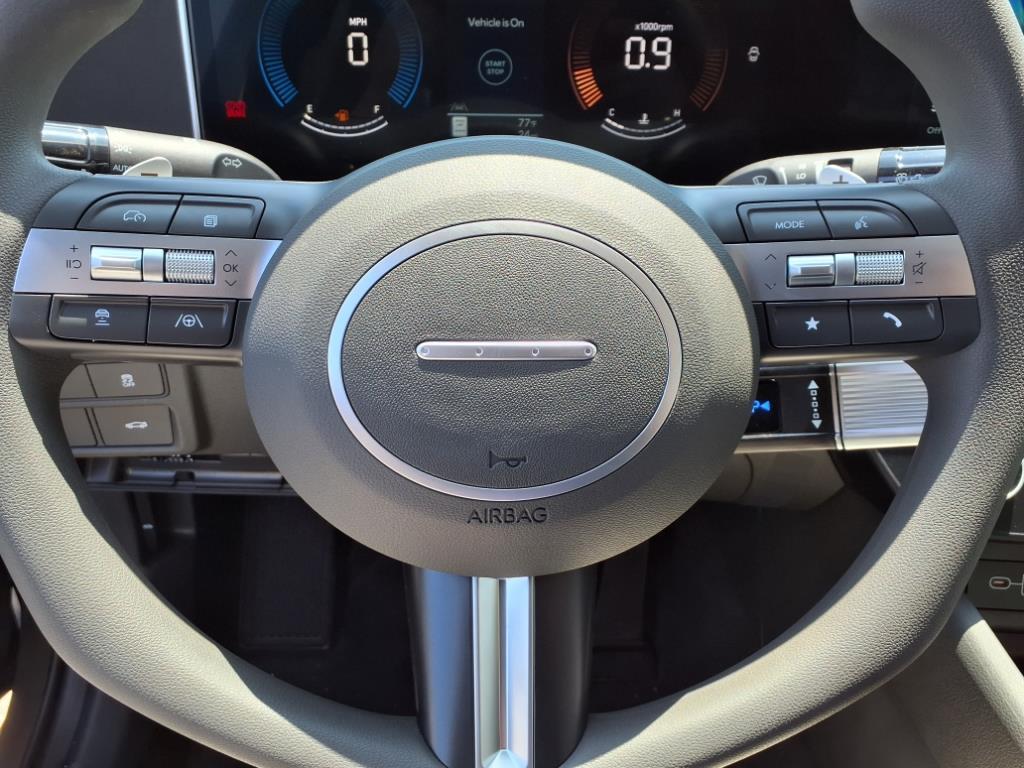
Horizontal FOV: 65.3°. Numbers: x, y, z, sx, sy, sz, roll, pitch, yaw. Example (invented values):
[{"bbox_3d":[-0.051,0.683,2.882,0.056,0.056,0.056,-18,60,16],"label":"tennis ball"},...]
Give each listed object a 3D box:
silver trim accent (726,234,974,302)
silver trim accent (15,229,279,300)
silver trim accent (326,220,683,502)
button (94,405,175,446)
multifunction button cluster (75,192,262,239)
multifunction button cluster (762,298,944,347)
[{"bbox_3d":[0.114,-0.039,0.271,0.076,0.020,0.014,0,-3,9],"label":"silver trim accent"},{"bbox_3d":[-0.119,-0.039,0.264,0.080,0.020,0.014,0,-3,-8],"label":"silver trim accent"},{"bbox_3d":[-0.002,-0.007,0.256,0.109,0.087,0.014,0,-3,-2],"label":"silver trim accent"},{"bbox_3d":[-0.192,0.020,0.407,0.038,0.021,0.013,0,26,-5],"label":"button"},{"bbox_3d":[-0.113,-0.055,0.265,0.059,0.015,0.012,0,-8,-8],"label":"multifunction button cluster"},{"bbox_3d":[0.114,-0.021,0.268,0.057,0.015,0.012,0,0,9],"label":"multifunction button cluster"}]

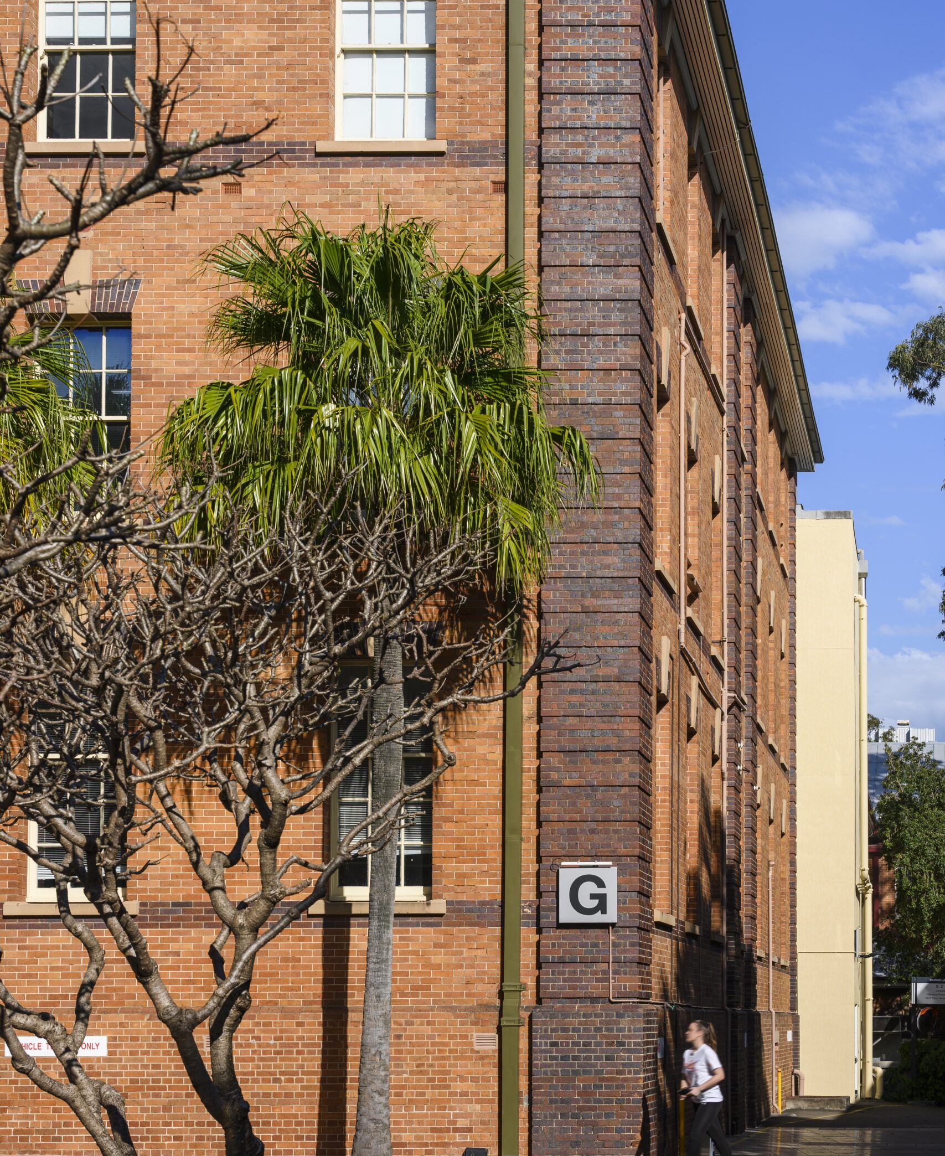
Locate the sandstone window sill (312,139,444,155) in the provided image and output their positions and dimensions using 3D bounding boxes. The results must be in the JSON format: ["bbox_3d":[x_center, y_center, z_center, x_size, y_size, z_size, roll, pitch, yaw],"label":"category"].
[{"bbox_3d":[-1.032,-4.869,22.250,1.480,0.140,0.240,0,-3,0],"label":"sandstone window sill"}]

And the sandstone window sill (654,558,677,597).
[{"bbox_3d":[2.388,-0.014,24.300,0.220,0.150,1.400,-1,-3,13],"label":"sandstone window sill"}]

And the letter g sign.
[{"bbox_3d":[1.254,3.429,21.350,0.635,0.650,0.130,0,-3,0],"label":"letter g sign"}]

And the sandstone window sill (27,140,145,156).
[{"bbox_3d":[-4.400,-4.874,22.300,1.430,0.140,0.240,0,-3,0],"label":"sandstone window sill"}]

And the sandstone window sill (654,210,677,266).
[{"bbox_3d":[2.420,-4.193,24.600,0.220,0.150,1.400,-1,-3,13],"label":"sandstone window sill"}]

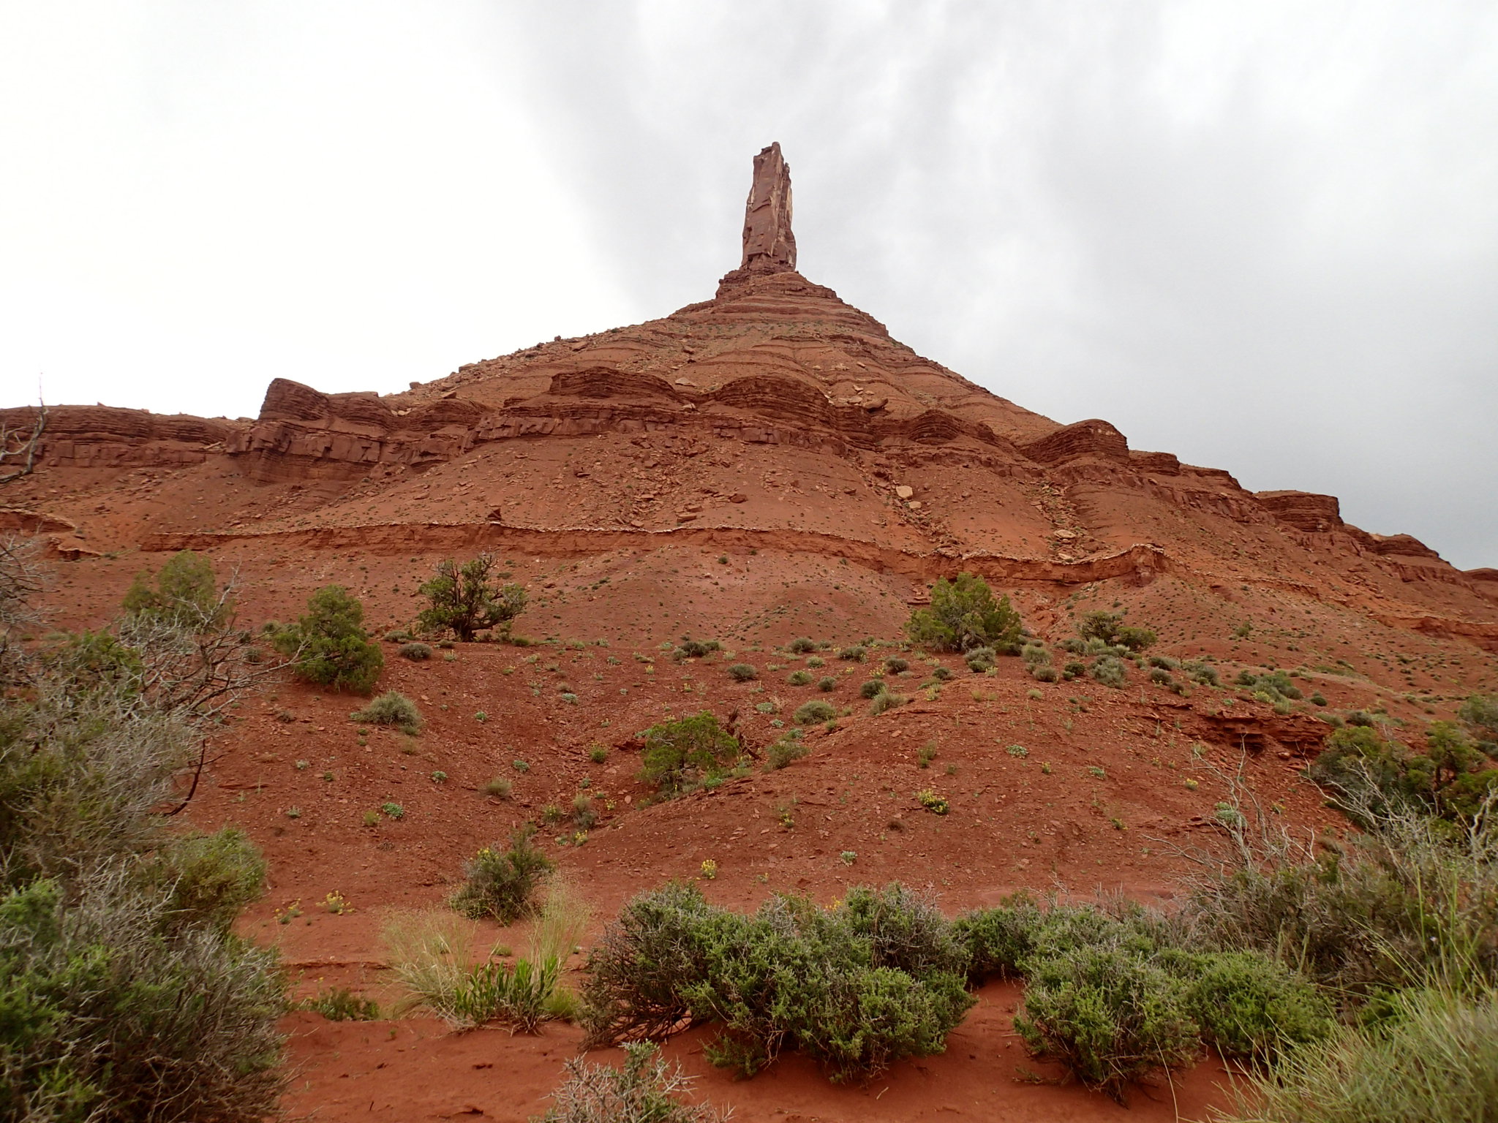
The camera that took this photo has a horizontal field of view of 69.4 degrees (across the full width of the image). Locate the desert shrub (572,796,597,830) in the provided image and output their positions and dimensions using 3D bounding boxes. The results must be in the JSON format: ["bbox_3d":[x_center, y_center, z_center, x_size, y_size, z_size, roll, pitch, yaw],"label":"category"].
[{"bbox_3d":[-1.702,2.599,11.200,0.267,0.345,0.253,1,-6,-8],"label":"desert shrub"}]

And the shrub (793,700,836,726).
[{"bbox_3d":[1.000,2.311,16.500,0.660,0.385,0.594,0,-6,0],"label":"shrub"}]

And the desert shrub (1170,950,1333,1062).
[{"bbox_3d":[2.135,1.891,4.600,0.712,0.449,0.677,-2,-6,24],"label":"desert shrub"}]

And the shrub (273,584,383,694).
[{"bbox_3d":[-7.389,1.367,19.000,1.932,1.932,1.835,2,-6,-21],"label":"shrub"}]

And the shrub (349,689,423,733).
[{"bbox_3d":[-5.533,2.285,16.500,1.125,0.647,0.900,0,-6,0],"label":"shrub"}]

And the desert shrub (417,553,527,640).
[{"bbox_3d":[-7.675,0.974,30.000,3.051,2.385,2.593,0,-6,0],"label":"desert shrub"}]

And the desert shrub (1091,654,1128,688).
[{"bbox_3d":[6.986,2.135,21.000,0.727,0.646,0.654,0,-6,0],"label":"desert shrub"}]

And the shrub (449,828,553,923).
[{"bbox_3d":[-1.867,2.368,8.200,0.798,0.722,0.719,0,-6,0],"label":"shrub"}]

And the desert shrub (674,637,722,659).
[{"bbox_3d":[-1.059,1.801,22.500,0.974,0.462,0.828,0,-6,-3],"label":"desert shrub"}]

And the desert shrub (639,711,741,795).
[{"bbox_3d":[-0.792,2.572,14.500,1.380,1.114,1.270,0,-6,-3],"label":"desert shrub"}]

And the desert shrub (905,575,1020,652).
[{"bbox_3d":[5.048,1.228,25.500,2.731,1.876,2.512,-1,-6,11],"label":"desert shrub"}]

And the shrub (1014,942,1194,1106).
[{"bbox_3d":[1.405,1.811,4.250,0.726,0.546,0.690,-2,-6,18],"label":"shrub"}]

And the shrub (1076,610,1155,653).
[{"bbox_3d":[9.819,1.882,29.000,2.102,1.138,1.471,0,-6,0],"label":"shrub"}]

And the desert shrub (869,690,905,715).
[{"bbox_3d":[2.170,2.225,17.000,0.607,0.378,0.546,0,-6,0],"label":"desert shrub"}]

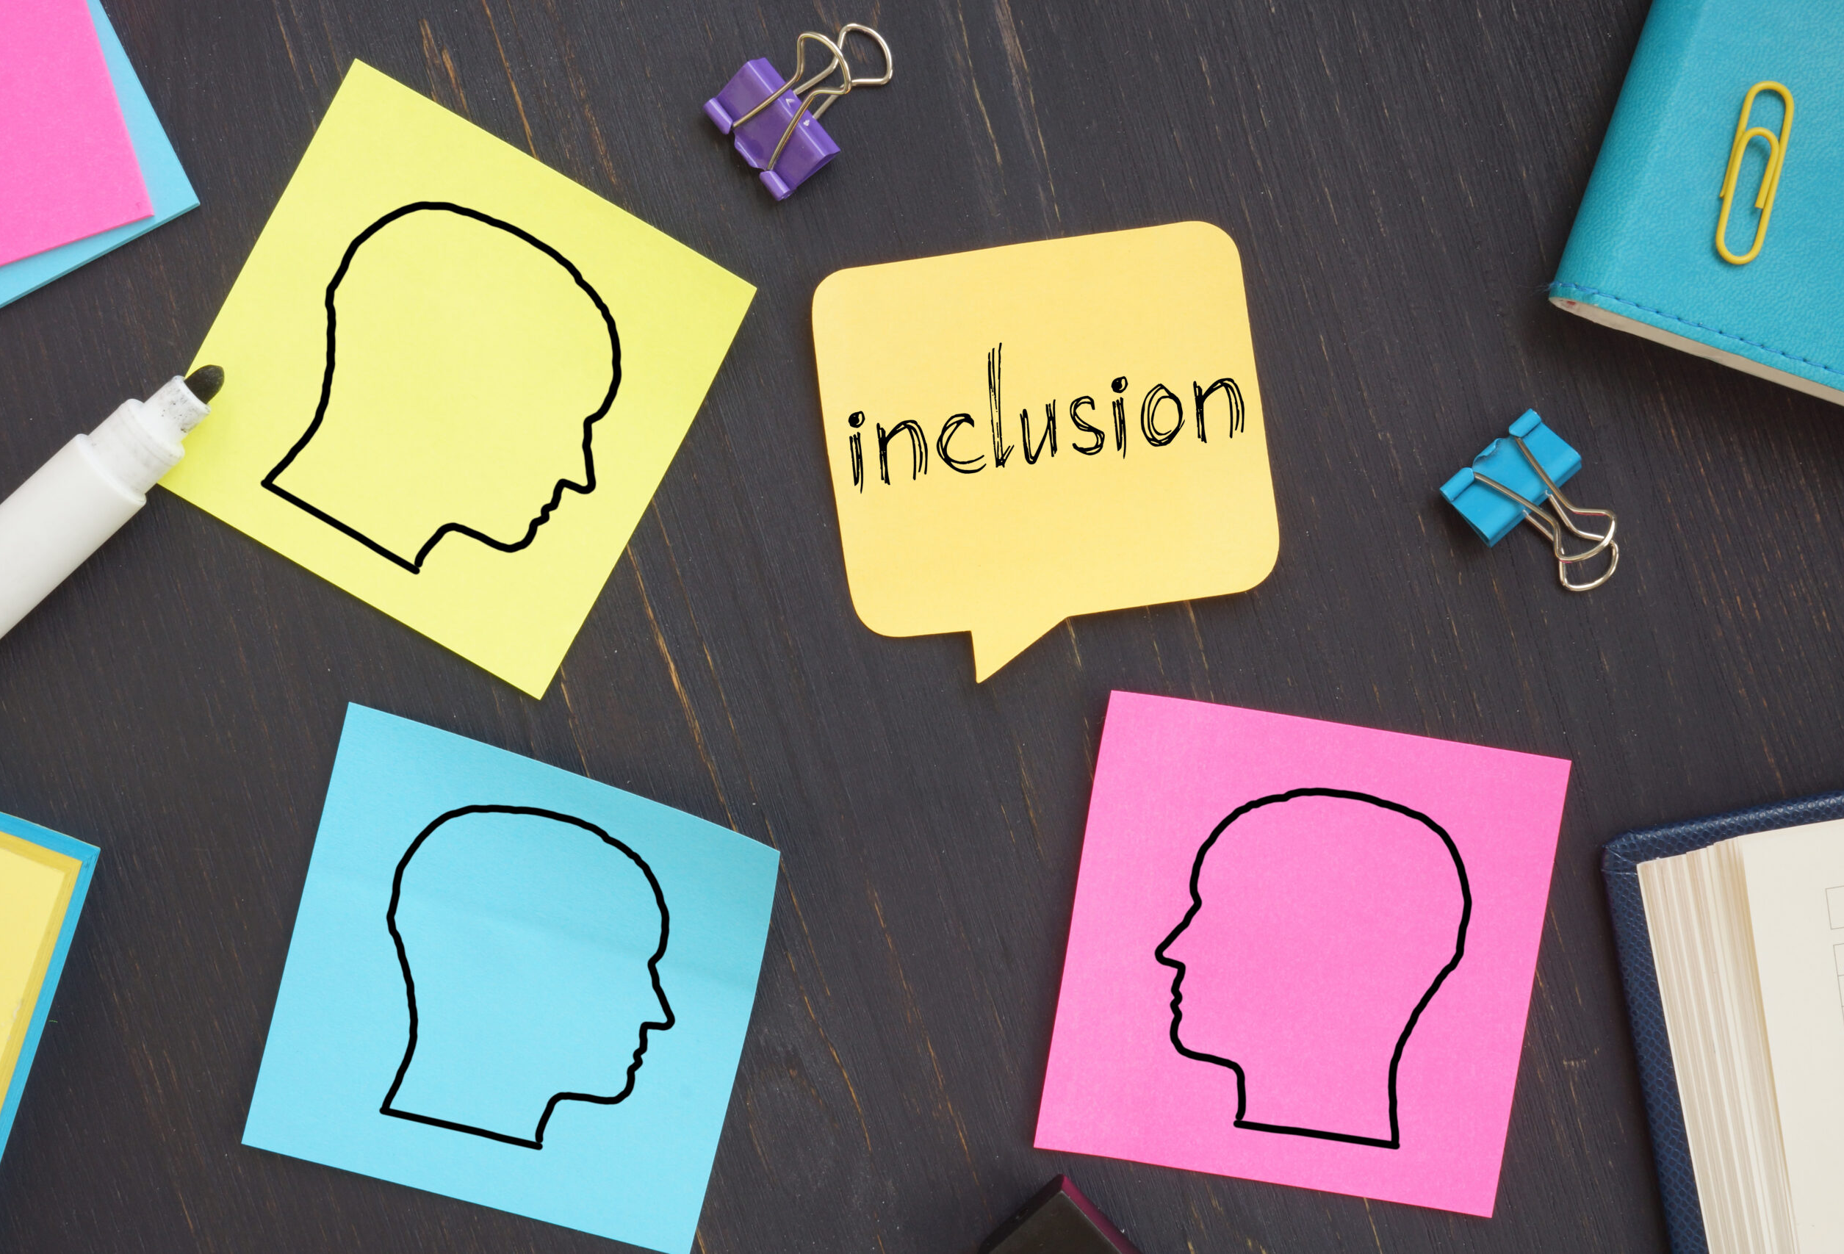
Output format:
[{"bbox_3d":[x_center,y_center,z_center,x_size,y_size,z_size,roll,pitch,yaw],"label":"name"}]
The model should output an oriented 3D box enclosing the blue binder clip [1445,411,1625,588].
[{"bbox_3d":[0.101,-0.018,0.376,0.019,0.015,0.029,-41,91,2],"label":"blue binder clip"}]

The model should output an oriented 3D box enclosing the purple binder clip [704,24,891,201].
[{"bbox_3d":[-0.018,-0.086,0.374,0.029,0.017,0.020,-39,91,2],"label":"purple binder clip"}]

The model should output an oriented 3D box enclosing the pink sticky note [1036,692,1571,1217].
[{"bbox_3d":[0.062,0.054,0.385,0.076,0.002,0.076,9,92,0],"label":"pink sticky note"}]

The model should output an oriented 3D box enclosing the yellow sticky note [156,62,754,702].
[{"bbox_3d":[-0.078,-0.040,0.384,0.076,0.002,0.076,29,92,0],"label":"yellow sticky note"}]

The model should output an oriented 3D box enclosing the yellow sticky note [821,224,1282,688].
[{"bbox_3d":[0.021,-0.028,0.383,0.071,0.002,0.070,-8,92,1],"label":"yellow sticky note"}]

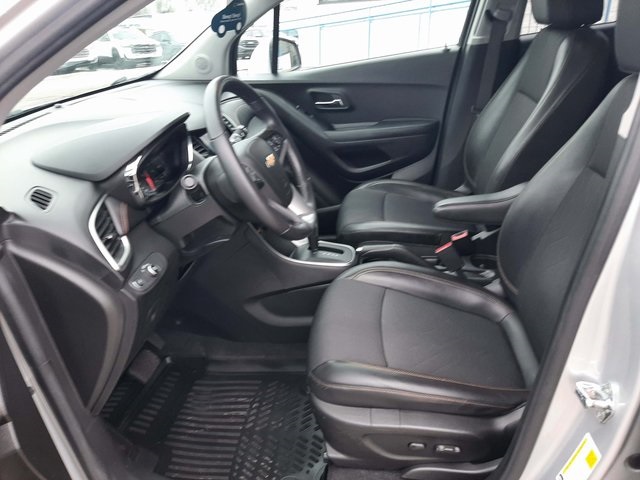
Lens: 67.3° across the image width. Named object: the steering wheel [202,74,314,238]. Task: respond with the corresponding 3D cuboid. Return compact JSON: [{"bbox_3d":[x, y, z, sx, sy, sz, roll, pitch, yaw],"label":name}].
[{"bbox_3d":[-0.127,-0.165,1.015,0.085,0.370,0.370,-24,18,20],"label":"steering wheel"}]

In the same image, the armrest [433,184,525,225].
[{"bbox_3d":[0.434,-0.105,1.256,0.270,0.090,0.080,3,25,9],"label":"armrest"}]

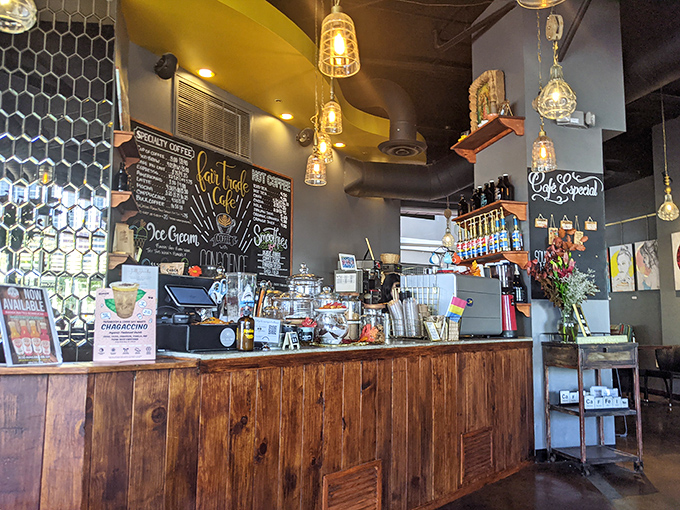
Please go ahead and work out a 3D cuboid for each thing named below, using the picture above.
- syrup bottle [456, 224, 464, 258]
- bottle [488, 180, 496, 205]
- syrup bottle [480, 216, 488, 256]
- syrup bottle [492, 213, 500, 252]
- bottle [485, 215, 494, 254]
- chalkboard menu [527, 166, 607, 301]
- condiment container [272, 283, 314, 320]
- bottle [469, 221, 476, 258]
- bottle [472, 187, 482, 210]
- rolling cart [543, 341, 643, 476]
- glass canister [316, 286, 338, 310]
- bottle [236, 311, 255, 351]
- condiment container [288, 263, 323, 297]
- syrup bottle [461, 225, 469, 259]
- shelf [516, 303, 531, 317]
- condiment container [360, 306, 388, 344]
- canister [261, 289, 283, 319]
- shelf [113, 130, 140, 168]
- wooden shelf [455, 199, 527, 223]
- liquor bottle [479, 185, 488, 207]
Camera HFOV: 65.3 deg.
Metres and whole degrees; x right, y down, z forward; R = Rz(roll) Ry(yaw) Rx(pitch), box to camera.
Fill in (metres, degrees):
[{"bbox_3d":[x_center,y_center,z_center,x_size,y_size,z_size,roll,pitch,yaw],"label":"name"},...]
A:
[{"bbox_3d":[1.234,-0.124,5.424,0.080,0.375,0.080,1,-7,0],"label":"syrup bottle"},{"bbox_3d":[1.339,-0.529,4.655,0.105,0.255,0.105,2,-7,-13],"label":"bottle"},{"bbox_3d":[1.251,-0.156,4.625,0.078,0.348,0.078,4,-7,-25],"label":"syrup bottle"},{"bbox_3d":[1.411,-0.196,4.776,0.080,0.375,0.080,4,-7,-29],"label":"syrup bottle"},{"bbox_3d":[1.273,-0.165,4.533,0.078,0.346,0.078,4,-7,-25],"label":"bottle"},{"bbox_3d":[1.901,-0.170,4.408,0.720,1.081,0.020,2,-7,-13],"label":"chalkboard menu"},{"bbox_3d":[-0.258,0.268,2.961,0.228,0.195,0.228,1,-7,0],"label":"condiment container"},{"bbox_3d":[1.204,-0.137,4.820,0.078,0.355,0.078,4,-7,-25],"label":"bottle"},{"bbox_3d":[1.269,-0.500,4.910,0.105,0.254,0.105,2,-7,-13],"label":"bottle"},{"bbox_3d":[2.080,1.225,4.388,0.570,1.010,0.430,2,-7,-16],"label":"rolling cart"},{"bbox_3d":[-0.081,0.343,3.334,0.155,0.290,0.155,2,-7,-13],"label":"glass canister"},{"bbox_3d":[-0.405,0.333,2.303,0.073,0.170,0.073,4,-7,-25],"label":"bottle"},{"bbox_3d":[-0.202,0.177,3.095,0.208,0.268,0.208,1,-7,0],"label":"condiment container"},{"bbox_3d":[1.171,-0.122,4.952,0.078,0.355,0.078,4,-7,-25],"label":"syrup bottle"},{"bbox_3d":[1.518,0.503,4.818,0.145,0.111,0.540,2,-7,-15],"label":"shelf"},{"bbox_3d":[0.195,0.394,2.991,0.146,0.218,0.146,0,-7,4],"label":"condiment container"},{"bbox_3d":[-0.368,0.265,2.890,0.120,0.171,0.120,1,-7,0],"label":"canister"},{"bbox_3d":[-1.631,-0.801,4.112,0.140,0.118,0.560,2,-7,-15],"label":"shelf"},{"bbox_3d":[1.304,-0.307,4.707,0.241,0.153,0.882,2,-7,-13],"label":"wooden shelf"},{"bbox_3d":[1.296,-0.509,4.816,0.105,0.250,0.105,2,-7,-13],"label":"liquor bottle"}]

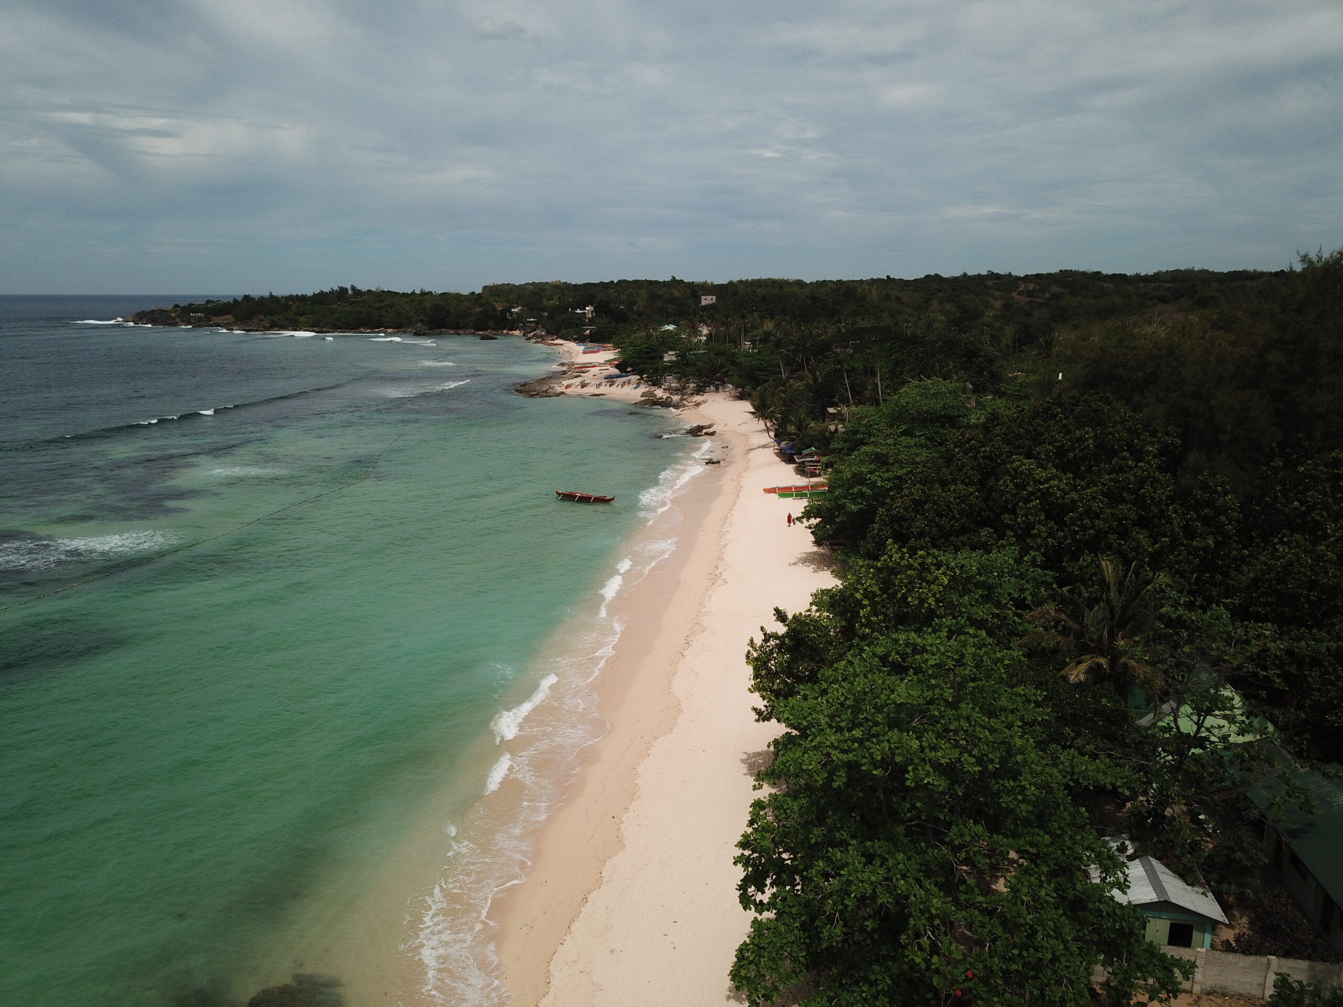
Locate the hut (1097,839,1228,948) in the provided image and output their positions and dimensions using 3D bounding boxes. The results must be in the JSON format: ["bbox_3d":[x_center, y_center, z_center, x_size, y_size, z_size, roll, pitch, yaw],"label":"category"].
[{"bbox_3d":[18.690,15.984,39.314,4.509,3.059,3.013,2,12,11],"label":"hut"}]

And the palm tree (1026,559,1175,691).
[{"bbox_3d":[21.032,8.565,49.089,7.200,11.986,7.200,0,12,0],"label":"palm tree"}]

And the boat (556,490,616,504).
[{"bbox_3d":[-11.298,-0.813,132.394,8.711,1.050,2.400,6,13,25],"label":"boat"}]

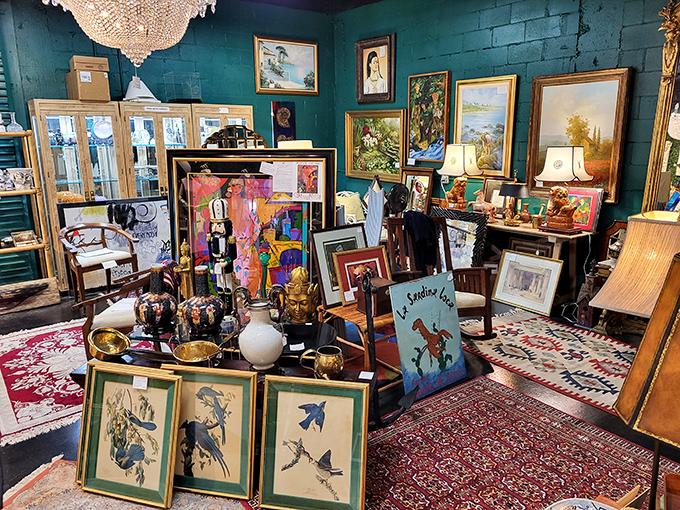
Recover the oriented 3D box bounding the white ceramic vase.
[{"bbox_3d":[-0.357,0.362,2.331,0.208,0.319,0.208,2,13,11],"label":"white ceramic vase"}]

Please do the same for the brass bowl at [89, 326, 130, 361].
[{"bbox_3d":[-1.258,0.506,2.774,0.230,0.095,0.230,13,23,-24],"label":"brass bowl"}]

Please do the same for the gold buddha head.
[{"bbox_3d":[-0.223,0.229,3.016,0.198,0.321,0.200,3,14,14],"label":"gold buddha head"}]

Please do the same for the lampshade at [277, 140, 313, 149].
[{"bbox_3d":[-0.483,-1.086,5.532,0.420,0.280,0.420,-2,13,-4],"label":"lampshade"}]

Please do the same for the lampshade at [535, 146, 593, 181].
[{"bbox_3d":[2.133,-0.867,4.836,0.330,0.305,0.420,-11,17,-37],"label":"lampshade"}]

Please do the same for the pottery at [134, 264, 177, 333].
[{"bbox_3d":[-1.027,0.249,2.874,0.243,0.375,0.243,-1,13,0],"label":"pottery"}]

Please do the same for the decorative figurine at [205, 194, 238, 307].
[{"bbox_3d":[-0.787,0.030,3.415,0.175,0.865,0.145,2,14,12],"label":"decorative figurine"}]

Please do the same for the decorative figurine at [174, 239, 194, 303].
[{"bbox_3d":[-1.082,0.168,3.499,0.115,0.565,0.135,10,17,39],"label":"decorative figurine"}]

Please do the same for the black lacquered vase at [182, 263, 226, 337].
[{"bbox_3d":[-0.747,0.254,2.806,0.245,0.389,0.245,-1,13,0],"label":"black lacquered vase"}]

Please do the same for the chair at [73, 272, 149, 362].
[{"bbox_3d":[-1.349,0.439,3.491,0.560,0.780,0.610,-2,13,-4],"label":"chair"}]

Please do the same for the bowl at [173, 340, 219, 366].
[{"bbox_3d":[-0.738,0.541,2.634,0.235,0.090,0.235,-6,14,-20],"label":"bowl"}]

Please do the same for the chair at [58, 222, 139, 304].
[{"bbox_3d":[-2.416,0.115,5.175,0.600,0.770,0.600,11,18,41],"label":"chair"}]

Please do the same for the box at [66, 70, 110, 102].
[{"bbox_3d":[-2.688,-1.789,5.461,0.335,0.283,0.305,12,18,42],"label":"box"}]

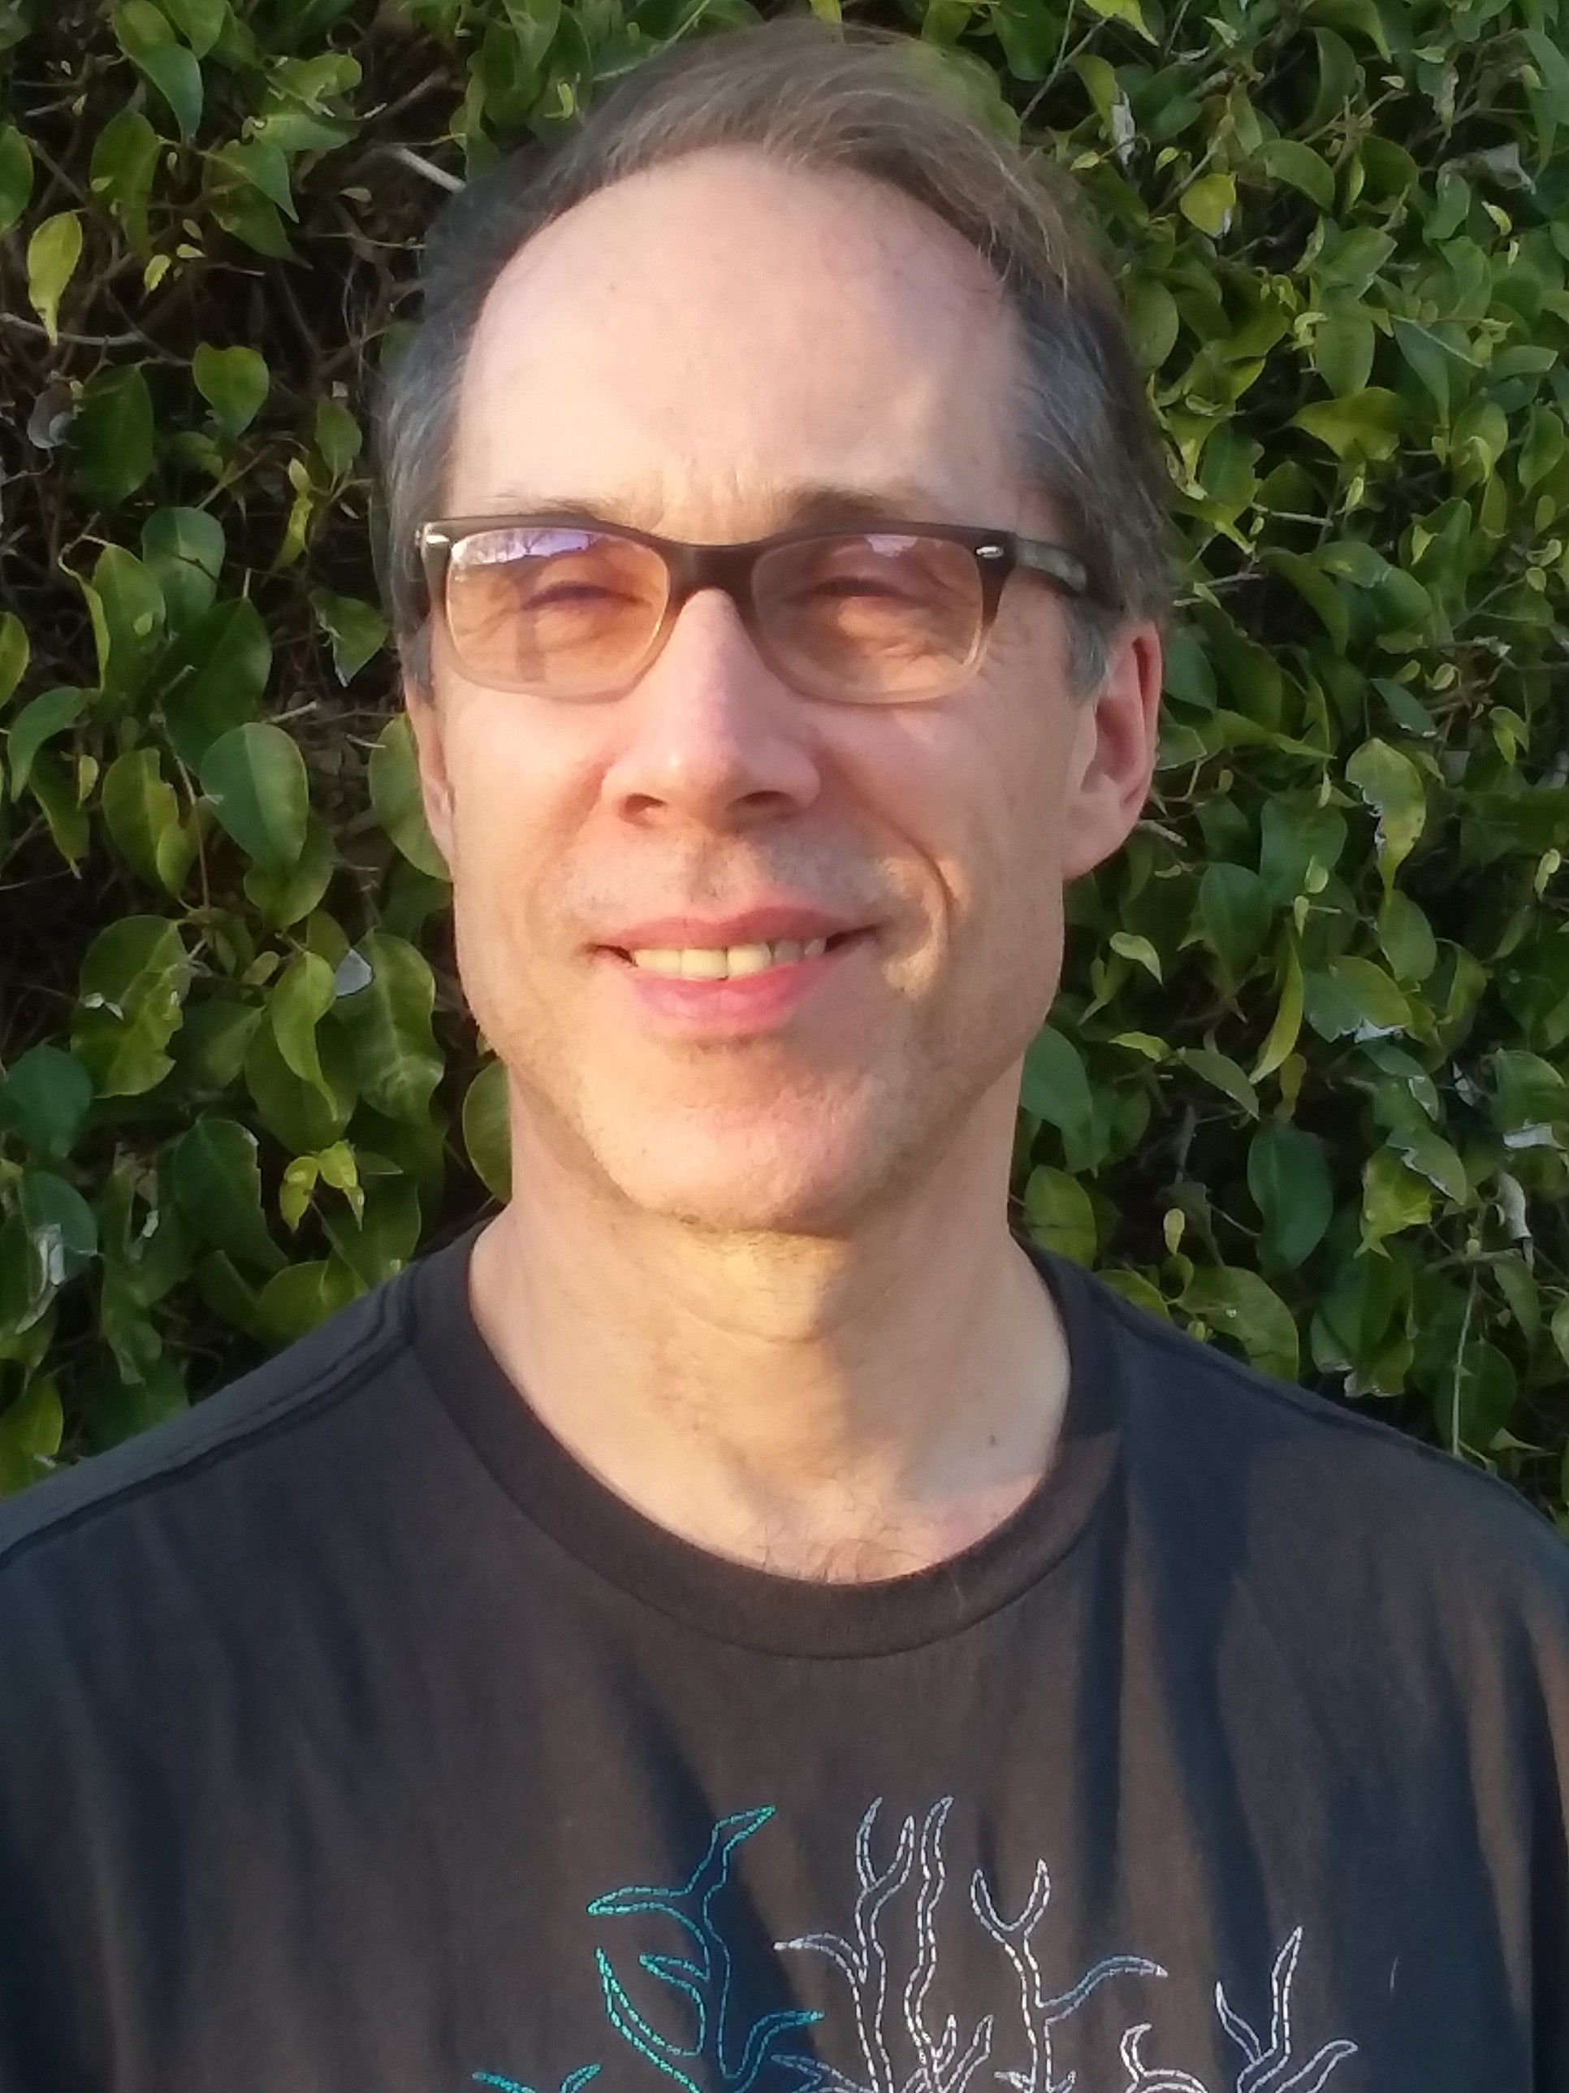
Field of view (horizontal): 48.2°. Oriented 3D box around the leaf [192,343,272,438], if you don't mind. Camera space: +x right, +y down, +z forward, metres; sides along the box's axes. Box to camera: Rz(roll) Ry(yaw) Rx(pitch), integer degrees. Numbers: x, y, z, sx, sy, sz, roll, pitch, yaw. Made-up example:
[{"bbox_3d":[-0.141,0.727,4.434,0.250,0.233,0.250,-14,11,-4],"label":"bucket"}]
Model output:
[{"bbox_3d":[-0.265,-0.315,0.840,0.037,0.046,0.013,1,-12,-3],"label":"leaf"}]

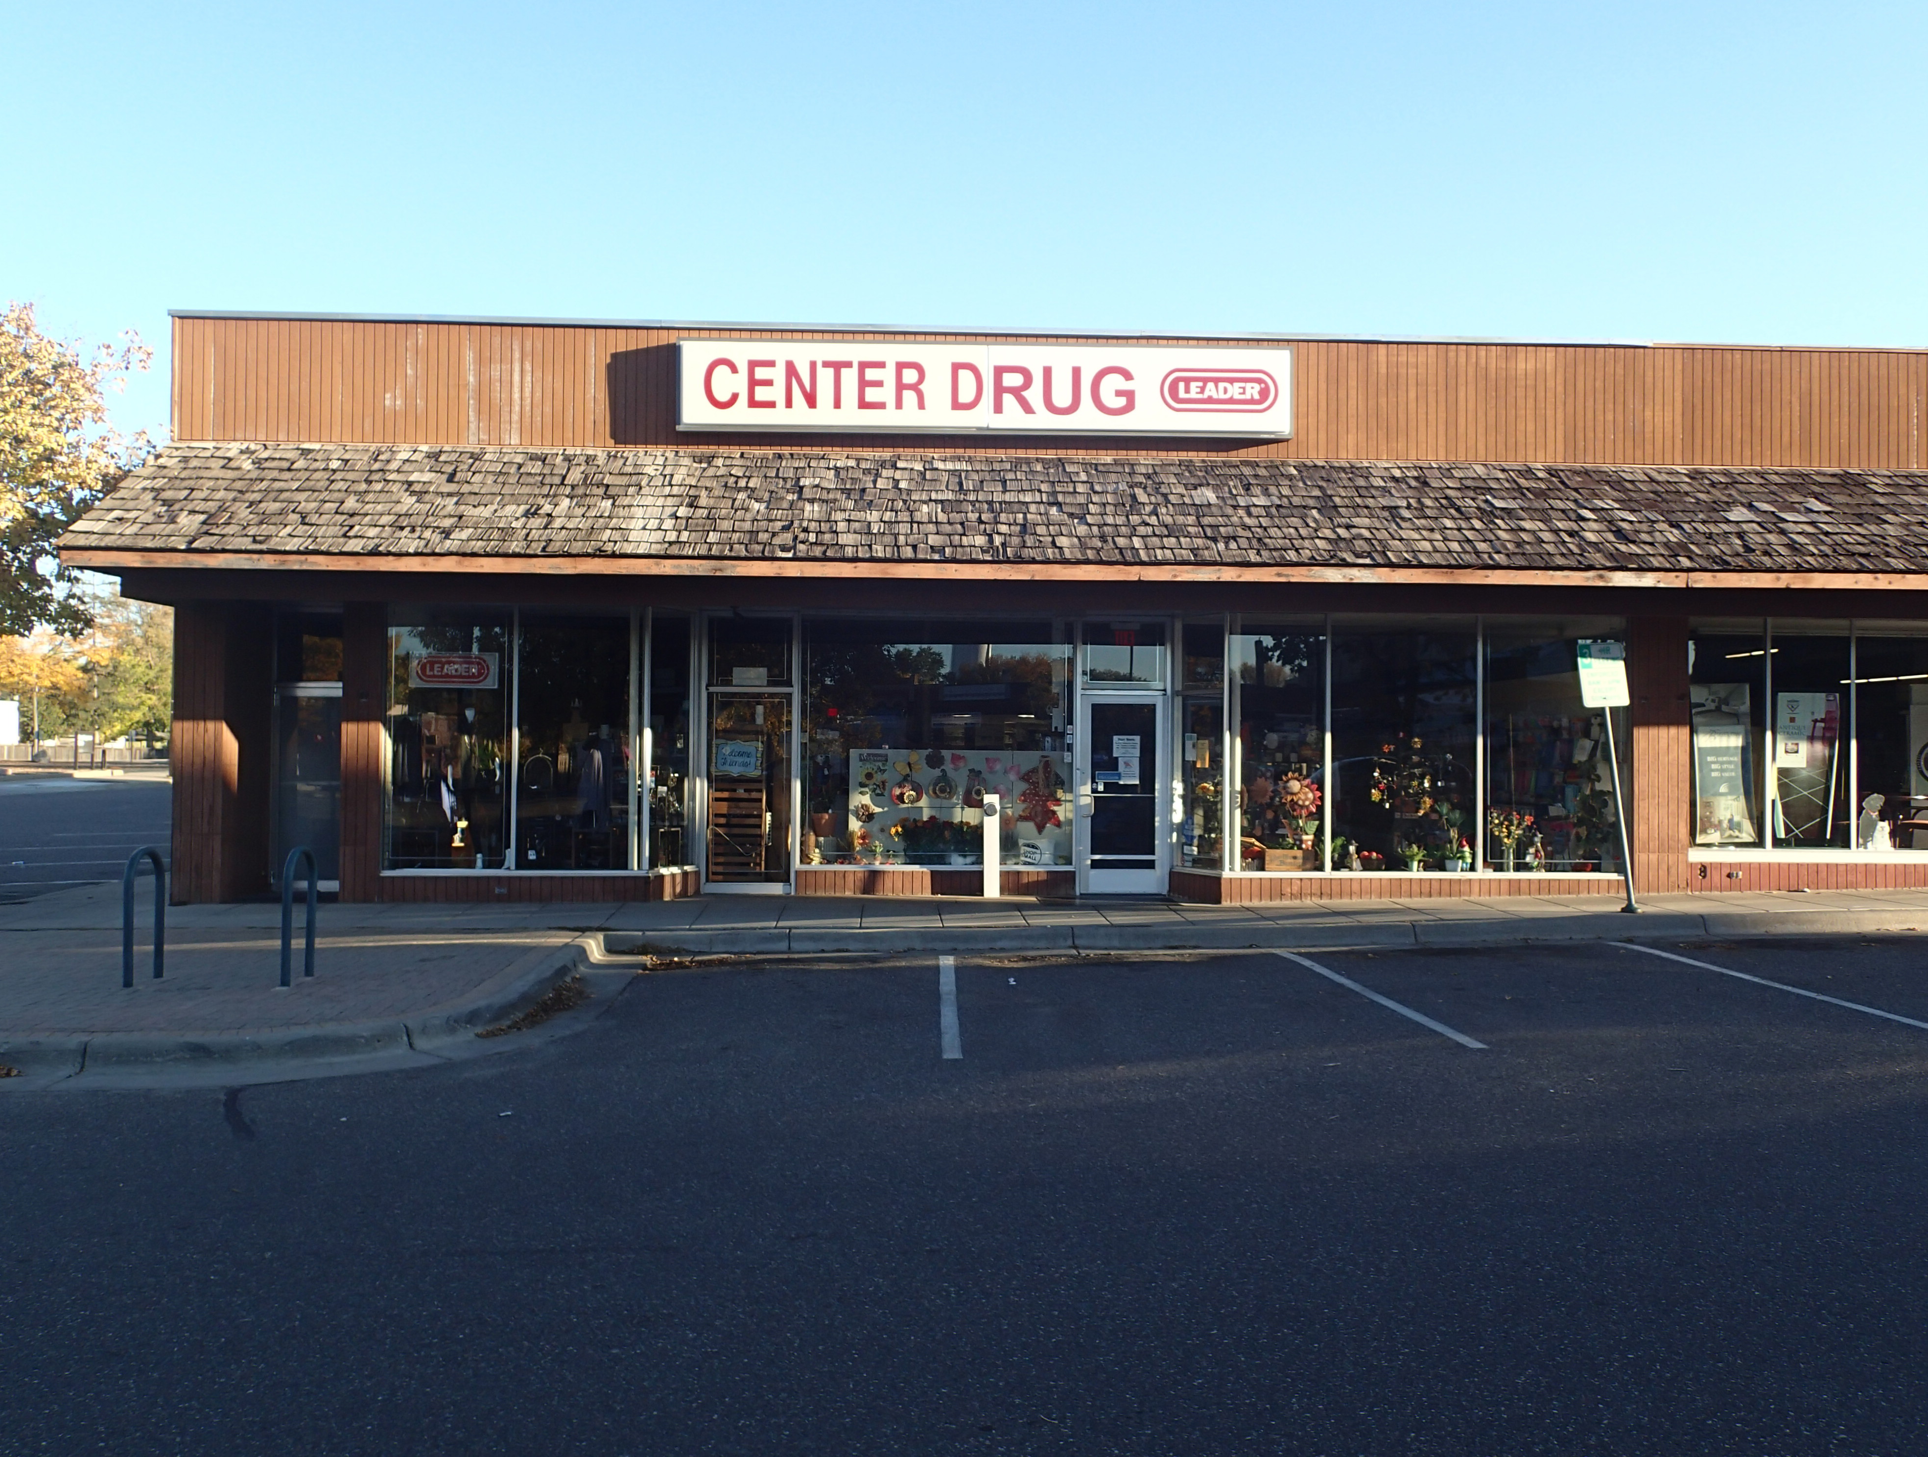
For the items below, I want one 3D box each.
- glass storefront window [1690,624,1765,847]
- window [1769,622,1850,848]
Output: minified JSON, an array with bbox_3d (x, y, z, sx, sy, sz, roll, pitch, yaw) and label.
[{"bbox_3d":[7.986,0.079,16.465,0.814,2.332,0.080,0,-1,-3],"label":"glass storefront window"},{"bbox_3d":[8.858,0.071,16.509,0.868,2.386,0.080,0,-1,-3],"label":"window"}]

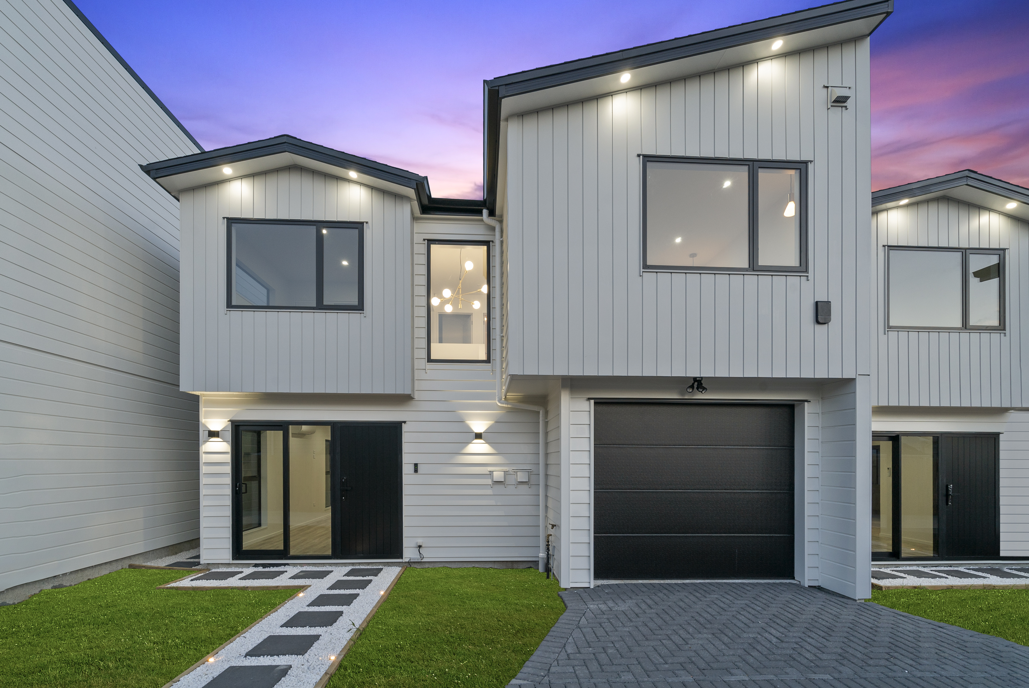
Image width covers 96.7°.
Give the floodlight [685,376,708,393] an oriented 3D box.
[{"bbox_3d":[1.930,0.440,4.850,0.220,0.170,0.170,0,0,-3],"label":"floodlight"}]

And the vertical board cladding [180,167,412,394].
[{"bbox_3d":[-2.860,-0.850,6.040,2.980,2.980,0.060,0,0,-3],"label":"vertical board cladding"}]

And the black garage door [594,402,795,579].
[{"bbox_3d":[2.130,1.745,5.460,2.450,2.100,0.050,0,0,-3],"label":"black garage door"}]

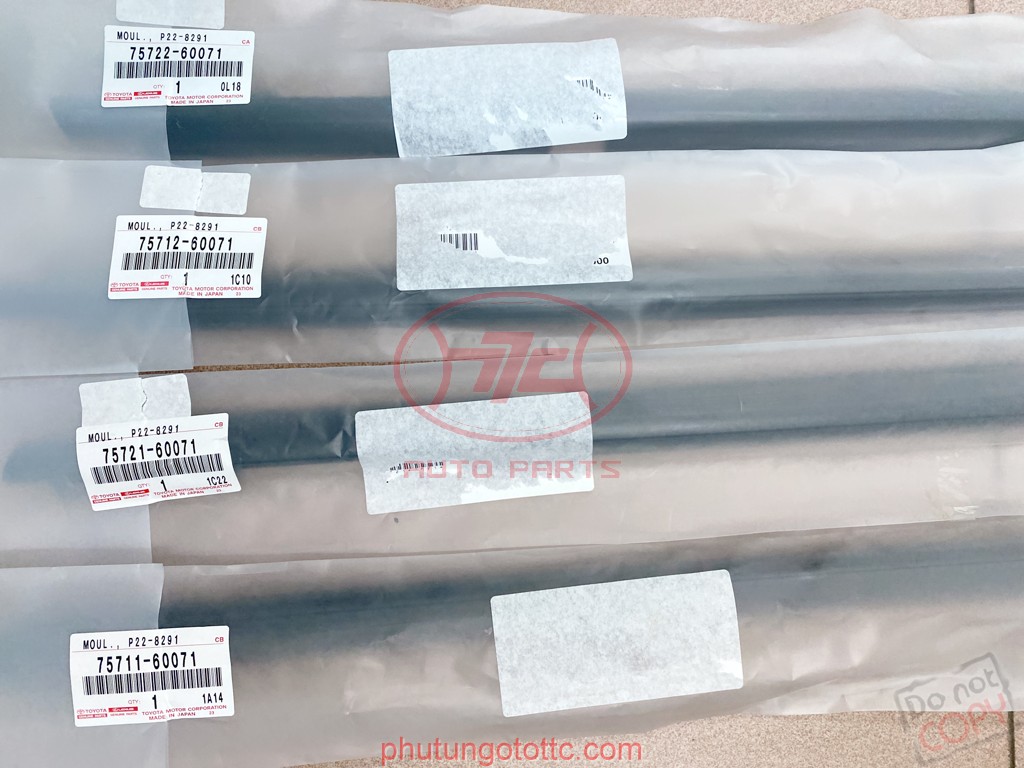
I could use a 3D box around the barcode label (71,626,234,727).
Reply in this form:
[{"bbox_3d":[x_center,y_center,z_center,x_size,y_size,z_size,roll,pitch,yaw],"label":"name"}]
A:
[{"bbox_3d":[-0.165,0.134,0.354,0.074,0.002,0.043,-5,84,-1],"label":"barcode label"}]

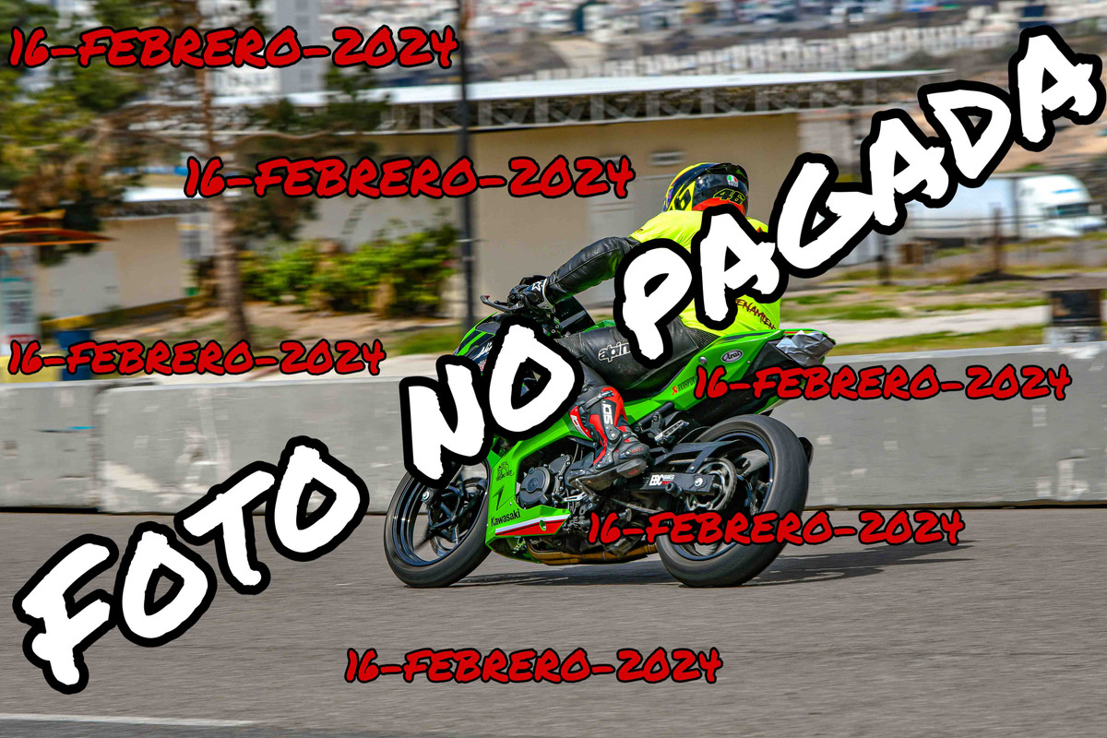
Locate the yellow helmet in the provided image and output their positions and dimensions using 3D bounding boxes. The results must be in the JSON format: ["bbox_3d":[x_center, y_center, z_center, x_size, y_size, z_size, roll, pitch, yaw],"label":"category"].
[{"bbox_3d":[0.533,-0.589,19.250,0.260,0.270,0.340,20,-22,-37],"label":"yellow helmet"}]

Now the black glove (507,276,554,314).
[{"bbox_3d":[-0.078,-0.254,19.050,0.165,0.120,0.110,-11,-4,39],"label":"black glove"}]

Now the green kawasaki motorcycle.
[{"bbox_3d":[0.189,0.228,18.855,1.969,1.116,0.720,-2,-26,46],"label":"green kawasaki motorcycle"}]

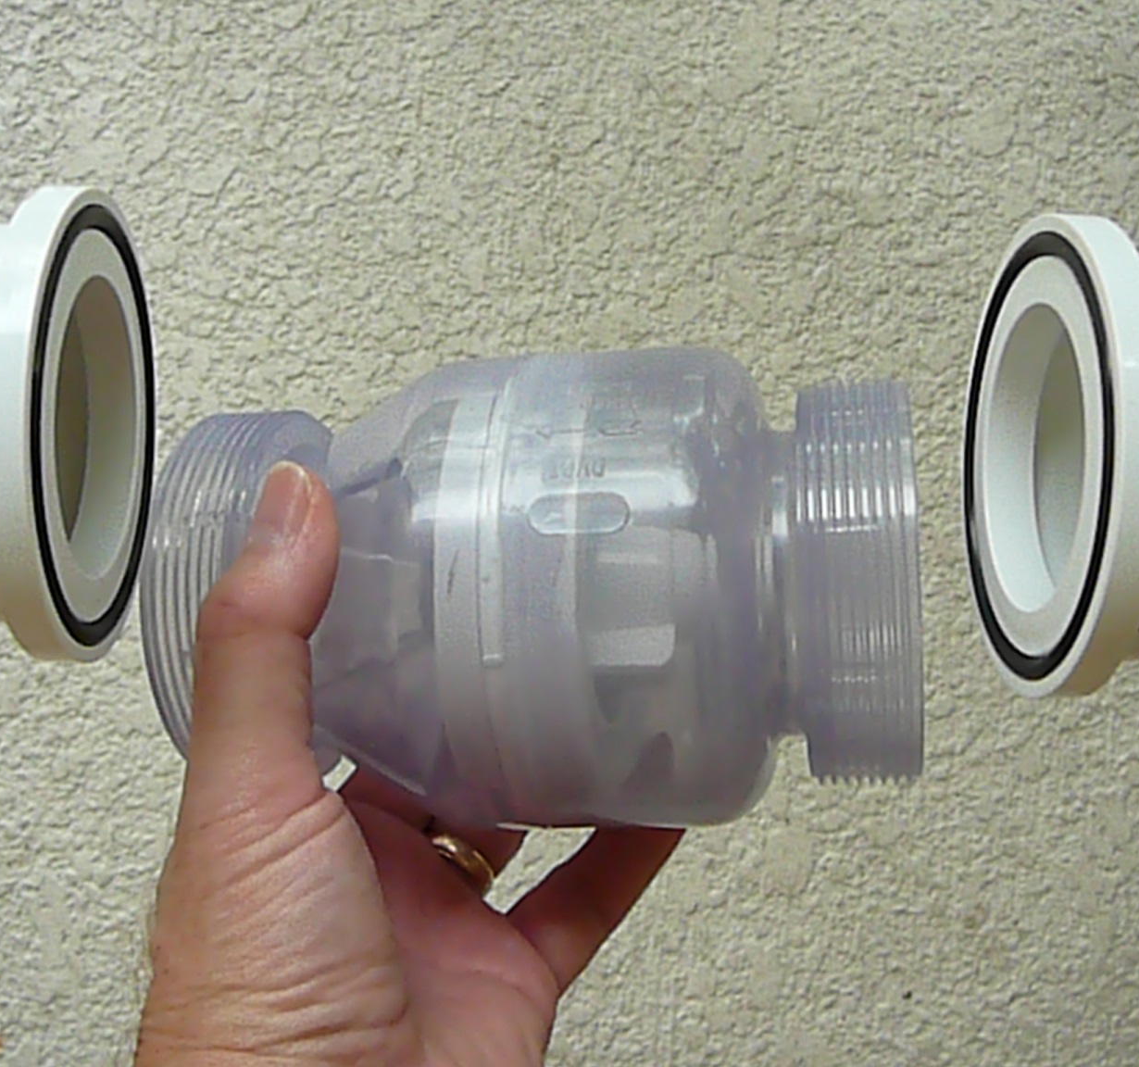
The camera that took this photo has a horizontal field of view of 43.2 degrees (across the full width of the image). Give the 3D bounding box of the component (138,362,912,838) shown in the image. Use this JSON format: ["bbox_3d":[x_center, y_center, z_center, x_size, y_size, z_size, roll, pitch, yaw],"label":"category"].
[{"bbox_3d":[-0.003,0.012,0.311,0.151,0.100,0.100,-2,6,12],"label":"component"}]

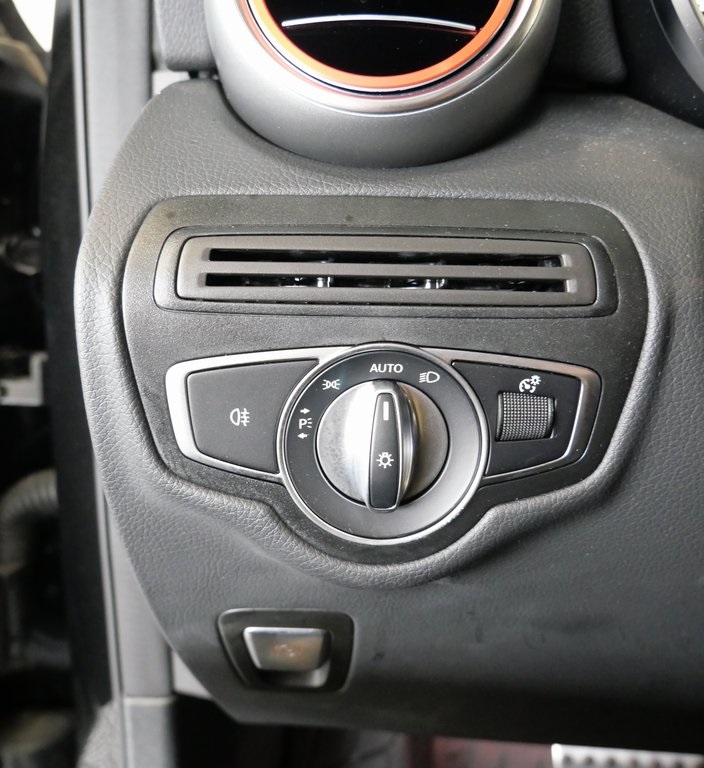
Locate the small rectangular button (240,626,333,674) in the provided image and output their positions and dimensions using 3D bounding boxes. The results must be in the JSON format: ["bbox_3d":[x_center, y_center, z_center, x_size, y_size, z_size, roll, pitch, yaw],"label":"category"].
[{"bbox_3d":[-0.025,0.100,0.267,0.032,0.017,0.012,1,12,0],"label":"small rectangular button"}]

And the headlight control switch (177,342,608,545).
[{"bbox_3d":[0.011,0.021,0.254,0.152,0.073,0.015,1,12,0],"label":"headlight control switch"}]

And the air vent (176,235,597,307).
[{"bbox_3d":[0.012,-0.038,0.240,0.140,0.022,0.014,1,12,0],"label":"air vent"}]

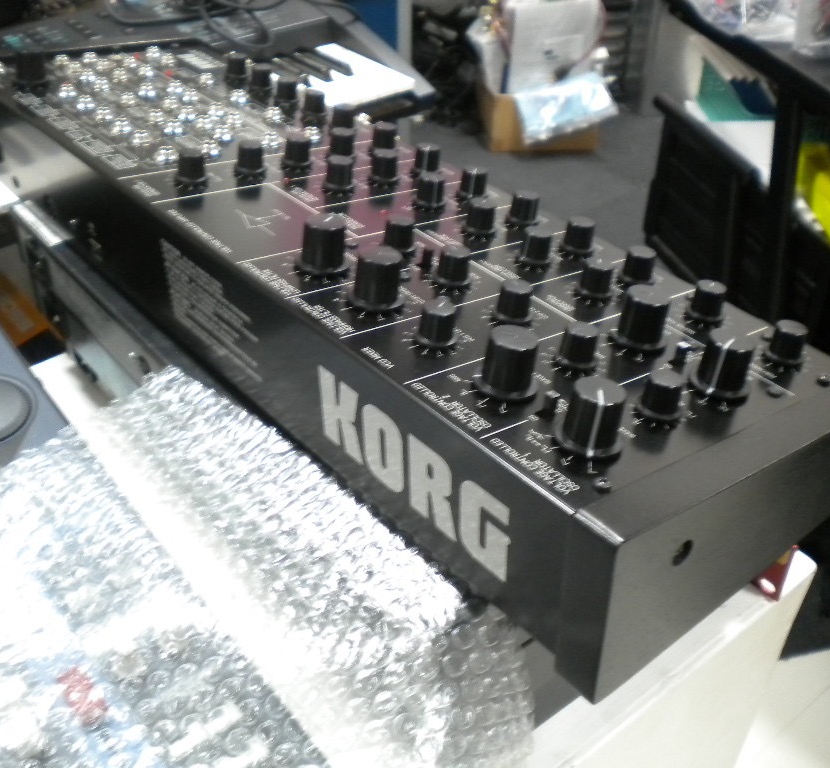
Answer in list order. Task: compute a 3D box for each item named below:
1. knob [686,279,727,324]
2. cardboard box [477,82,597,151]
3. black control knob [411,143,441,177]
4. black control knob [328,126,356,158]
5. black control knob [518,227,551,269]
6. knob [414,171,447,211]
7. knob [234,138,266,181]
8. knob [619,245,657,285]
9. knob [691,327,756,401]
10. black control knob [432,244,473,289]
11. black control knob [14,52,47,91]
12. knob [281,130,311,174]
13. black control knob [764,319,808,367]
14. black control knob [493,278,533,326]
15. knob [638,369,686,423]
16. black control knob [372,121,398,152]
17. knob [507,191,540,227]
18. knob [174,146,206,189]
[{"bbox_3d":[0.121,-0.034,0.428,0.016,0.014,0.016,22,33,25],"label":"knob"},{"bbox_3d":[0.340,-0.767,2.860,0.285,0.168,0.230,-3,35,-3],"label":"cardboard box"},{"bbox_3d":[0.007,-0.120,0.552,0.017,0.013,0.017,9,31,5],"label":"black control knob"},{"bbox_3d":[-0.039,-0.130,0.560,0.017,0.013,0.017,0,31,-11],"label":"black control knob"},{"bbox_3d":[0.059,-0.067,0.501,0.017,0.015,0.017,6,30,-4],"label":"black control knob"},{"bbox_3d":[0.008,-0.096,0.511,0.017,0.013,0.017,5,31,-3],"label":"knob"},{"bbox_3d":[-0.089,-0.123,0.560,0.017,0.015,0.017,1,31,-12],"label":"knob"},{"bbox_3d":[0.098,-0.052,0.454,0.016,0.014,0.016,7,30,0],"label":"knob"},{"bbox_3d":[0.113,-0.008,0.376,0.022,0.019,0.022,22,33,24],"label":"knob"},{"bbox_3d":[0.016,-0.049,0.434,0.017,0.013,0.017,0,31,-11],"label":"black control knob"},{"bbox_3d":[-0.225,-0.184,0.607,0.023,0.019,0.023,0,31,-11],"label":"black control knob"},{"bbox_3d":[-0.066,-0.131,0.580,0.017,0.015,0.017,1,31,-12],"label":"knob"},{"bbox_3d":[0.144,-0.016,0.401,0.016,0.014,0.016,7,30,0],"label":"black control knob"},{"bbox_3d":[0.043,-0.036,0.444,0.017,0.015,0.017,1,31,-12],"label":"black control knob"},{"bbox_3d":[0.094,0.004,0.390,0.017,0.015,0.017,1,31,-12],"label":"knob"},{"bbox_3d":[-0.017,-0.137,0.578,0.016,0.014,0.016,7,30,0],"label":"black control knob"},{"bbox_3d":[0.053,-0.085,0.501,0.016,0.014,0.016,7,30,0],"label":"knob"},{"bbox_3d":[-0.110,-0.106,0.507,0.016,0.014,0.016,7,30,0],"label":"knob"}]

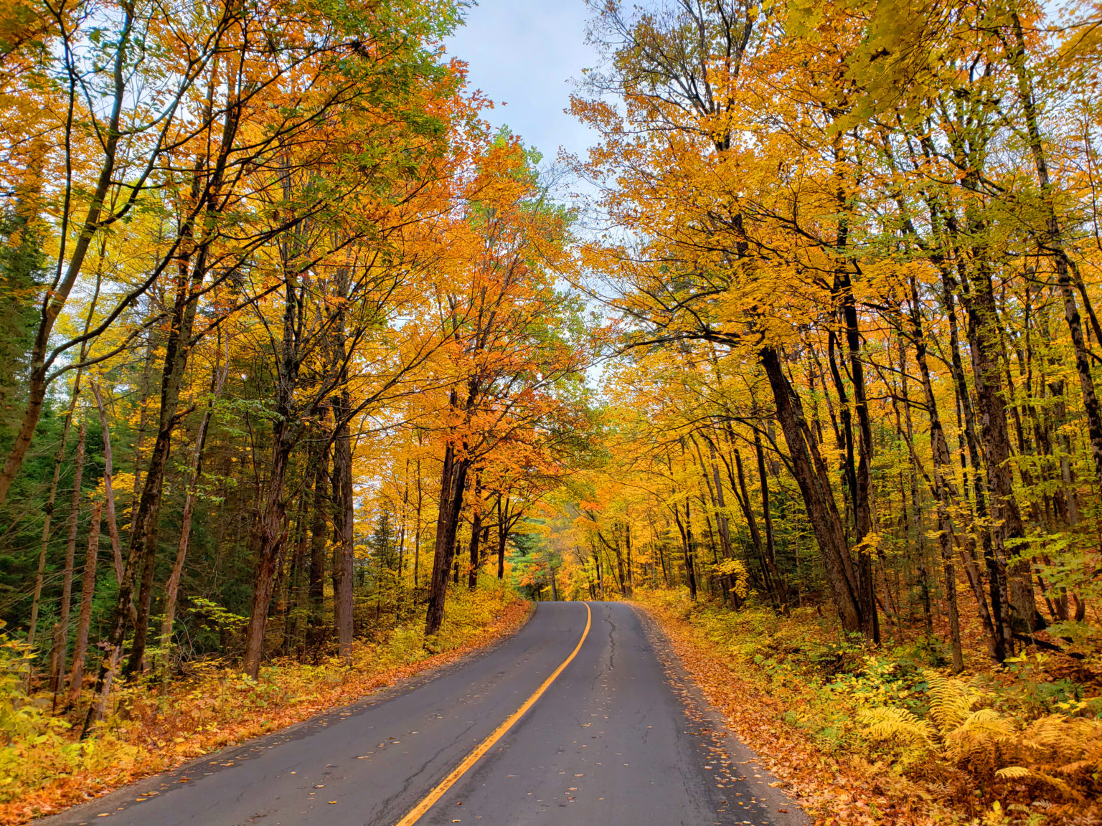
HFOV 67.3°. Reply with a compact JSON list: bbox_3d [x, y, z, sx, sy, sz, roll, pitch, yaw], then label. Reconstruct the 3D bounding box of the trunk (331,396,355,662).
[{"bbox_3d":[-5.347,2.906,21.373,0.534,6.833,0.400,0,-13,-14],"label":"trunk"}]

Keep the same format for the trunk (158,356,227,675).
[{"bbox_3d":[-7.139,2.027,16.677,0.226,6.639,0.208,10,-13,-22],"label":"trunk"}]

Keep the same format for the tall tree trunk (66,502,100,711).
[{"bbox_3d":[-7.202,2.949,12.783,0.186,3.146,0.186,7,-14,-28],"label":"tall tree trunk"}]

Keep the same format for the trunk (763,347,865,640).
[{"bbox_3d":[7.932,2.215,25.619,0.640,9.257,0.586,-16,-13,15],"label":"trunk"}]

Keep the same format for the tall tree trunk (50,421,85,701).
[{"bbox_3d":[-8.195,2.447,14.156,0.162,4.719,0.162,4,-14,-29],"label":"tall tree trunk"}]

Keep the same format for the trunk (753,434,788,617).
[{"bbox_3d":[9.510,4.640,35.837,0.335,7.934,0.335,-9,-13,14],"label":"trunk"}]

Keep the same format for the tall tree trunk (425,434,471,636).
[{"bbox_3d":[-3.260,3.827,25.778,0.804,6.488,0.509,7,-12,-6],"label":"tall tree trunk"}]

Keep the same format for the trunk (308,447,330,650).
[{"bbox_3d":[-6.790,3.852,24.237,0.429,6.006,0.429,3,-13,-15],"label":"trunk"}]

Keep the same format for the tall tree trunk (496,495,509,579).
[{"bbox_3d":[-2.606,6.638,43.589,0.453,4.626,0.317,1,-12,-3],"label":"tall tree trunk"}]

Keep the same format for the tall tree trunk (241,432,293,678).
[{"bbox_3d":[-5.754,2.856,16.817,0.455,5.060,0.367,7,-13,-18],"label":"tall tree trunk"}]

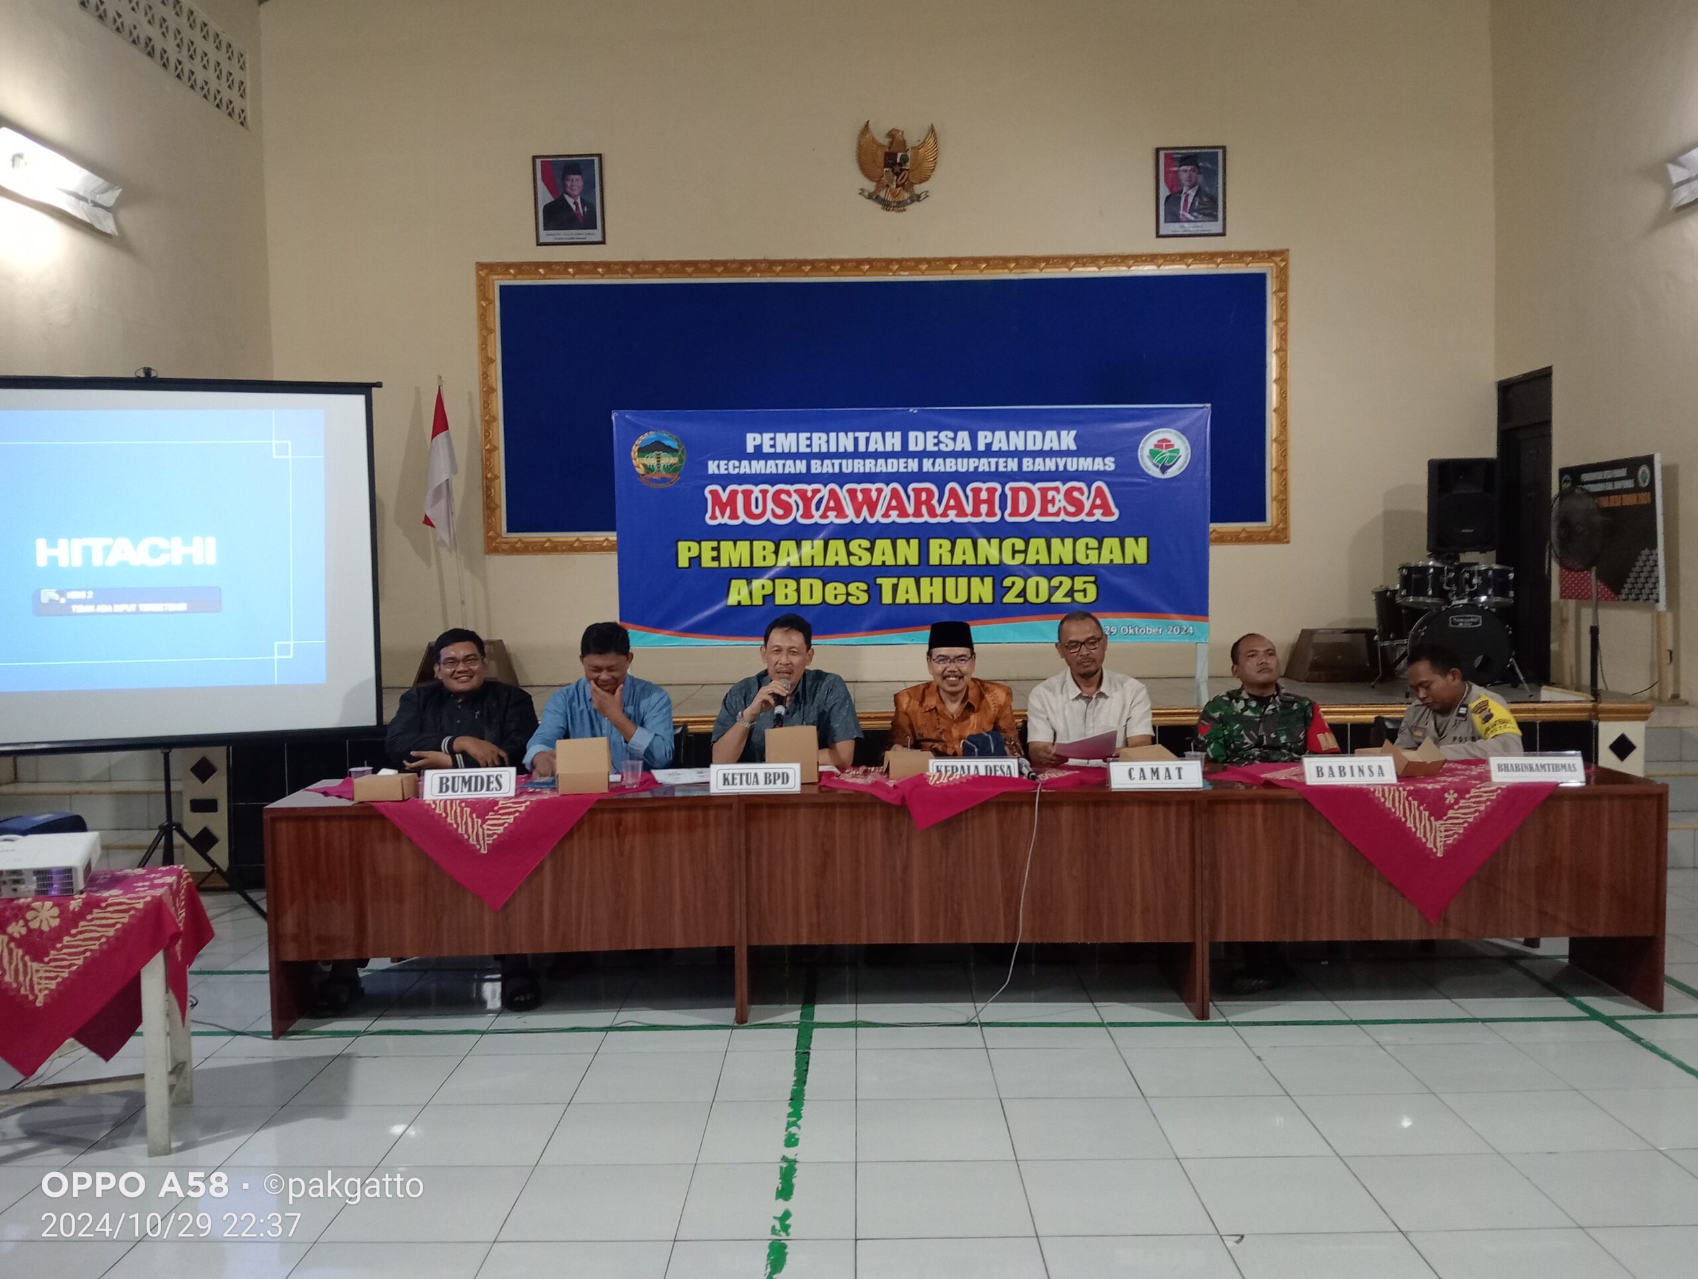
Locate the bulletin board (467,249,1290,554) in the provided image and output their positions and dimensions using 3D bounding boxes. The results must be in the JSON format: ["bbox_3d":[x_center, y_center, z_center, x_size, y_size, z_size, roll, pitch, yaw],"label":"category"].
[{"bbox_3d":[0.205,-1.380,8.043,4.729,1.697,0.060,-1,3,0],"label":"bulletin board"}]

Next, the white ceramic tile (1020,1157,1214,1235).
[{"bbox_3d":[0.619,1.310,3.231,0.400,0.010,0.400,-1,3,0],"label":"white ceramic tile"}]

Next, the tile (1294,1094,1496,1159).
[{"bbox_3d":[1.421,1.279,3.623,0.400,0.010,0.400,-1,3,0],"label":"tile"}]

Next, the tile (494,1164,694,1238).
[{"bbox_3d":[-0.581,1.325,3.236,0.400,0.010,0.400,-1,3,1],"label":"tile"}]

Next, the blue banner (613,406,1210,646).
[{"bbox_3d":[0.314,-0.558,6.859,2.970,1.186,0.020,-1,3,0],"label":"blue banner"}]

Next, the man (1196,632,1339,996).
[{"bbox_3d":[1.574,0.592,5.054,0.560,1.220,0.800,-1,3,6],"label":"man"}]

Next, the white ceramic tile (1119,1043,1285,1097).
[{"bbox_3d":[1.024,1.267,4.027,0.400,0.010,0.400,-1,3,0],"label":"white ceramic tile"}]

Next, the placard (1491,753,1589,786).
[{"bbox_3d":[2.269,0.420,4.538,0.295,0.105,0.070,0,3,8],"label":"placard"}]

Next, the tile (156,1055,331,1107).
[{"bbox_3d":[-1.776,1.306,4.045,0.400,0.010,0.400,-1,3,0],"label":"tile"}]

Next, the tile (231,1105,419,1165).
[{"bbox_3d":[-1.379,1.318,3.642,0.400,0.010,0.400,-1,3,0],"label":"tile"}]

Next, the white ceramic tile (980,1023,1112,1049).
[{"bbox_3d":[0.627,1.250,4.421,0.400,0.010,0.400,-1,3,0],"label":"white ceramic tile"}]

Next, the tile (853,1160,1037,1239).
[{"bbox_3d":[0.219,1.317,3.234,0.400,0.010,0.400,-1,3,0],"label":"tile"}]

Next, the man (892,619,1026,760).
[{"bbox_3d":[0.400,0.578,5.060,0.518,1.281,0.780,-1,3,0],"label":"man"}]

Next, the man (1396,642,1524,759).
[{"bbox_3d":[2.327,0.594,5.251,0.540,1.180,0.780,1,3,27],"label":"man"}]

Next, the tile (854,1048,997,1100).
[{"bbox_3d":[0.224,1.274,4.025,0.400,0.010,0.400,-1,3,0],"label":"tile"}]

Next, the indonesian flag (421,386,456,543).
[{"bbox_3d":[-2.340,-0.992,7.879,0.200,0.920,0.140,-1,3,0],"label":"indonesian flag"}]

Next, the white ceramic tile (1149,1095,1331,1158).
[{"bbox_3d":[1.021,1.284,3.626,0.400,0.010,0.400,-1,3,0],"label":"white ceramic tile"}]

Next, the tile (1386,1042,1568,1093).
[{"bbox_3d":[1.824,1.255,4.021,0.400,0.010,0.400,-1,3,0],"label":"tile"}]

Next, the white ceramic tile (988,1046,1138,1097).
[{"bbox_3d":[0.624,1.273,4.030,0.400,0.010,0.400,-1,3,0],"label":"white ceramic tile"}]

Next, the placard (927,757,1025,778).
[{"bbox_3d":[0.417,0.444,4.623,0.300,0.098,0.060,-1,3,1],"label":"placard"}]

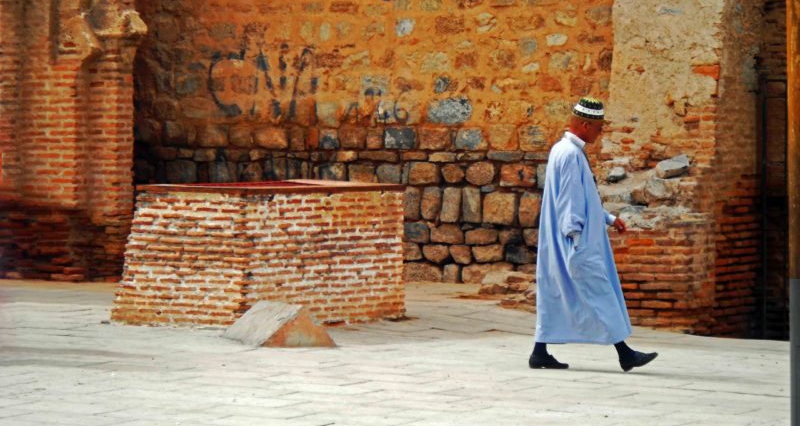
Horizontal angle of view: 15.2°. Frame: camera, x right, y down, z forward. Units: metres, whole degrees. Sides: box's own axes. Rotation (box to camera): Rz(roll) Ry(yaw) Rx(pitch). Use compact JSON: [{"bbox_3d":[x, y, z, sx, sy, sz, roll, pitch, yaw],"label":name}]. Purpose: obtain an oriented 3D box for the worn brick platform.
[{"bbox_3d":[-1.081,0.302,23.408,1.365,1.042,1.824,2,3,41],"label":"worn brick platform"}]

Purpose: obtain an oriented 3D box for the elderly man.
[{"bbox_3d":[1.208,0.131,18.750,0.790,1.700,0.560,0,2,3],"label":"elderly man"}]

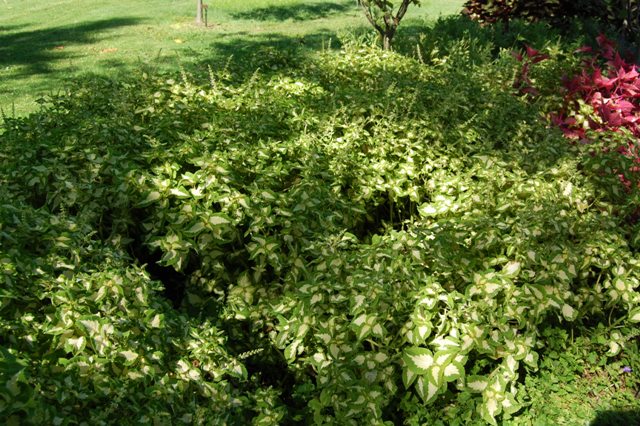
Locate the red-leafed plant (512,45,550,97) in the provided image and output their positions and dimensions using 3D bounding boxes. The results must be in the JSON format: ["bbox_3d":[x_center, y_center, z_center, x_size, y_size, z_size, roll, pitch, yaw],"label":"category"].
[{"bbox_3d":[1.751,-1.167,5.000,0.310,0.420,0.300,0,25,0],"label":"red-leafed plant"}]

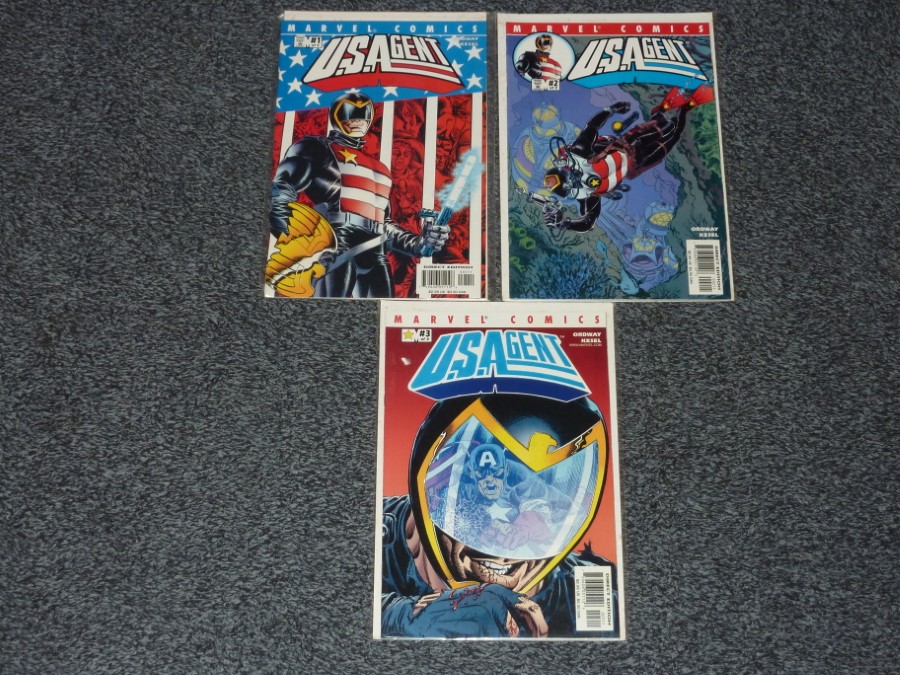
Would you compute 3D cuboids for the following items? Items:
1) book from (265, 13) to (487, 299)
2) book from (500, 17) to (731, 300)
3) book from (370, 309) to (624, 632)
[{"bbox_3d":[-0.055,-0.149,1.305,0.170,0.005,0.266,0,65,1],"label":"book"},{"bbox_3d":[0.128,-0.147,1.304,0.176,0.005,0.268,0,65,0],"label":"book"},{"bbox_3d":[0.035,0.092,1.191,0.175,0.005,0.262,0,65,0],"label":"book"}]

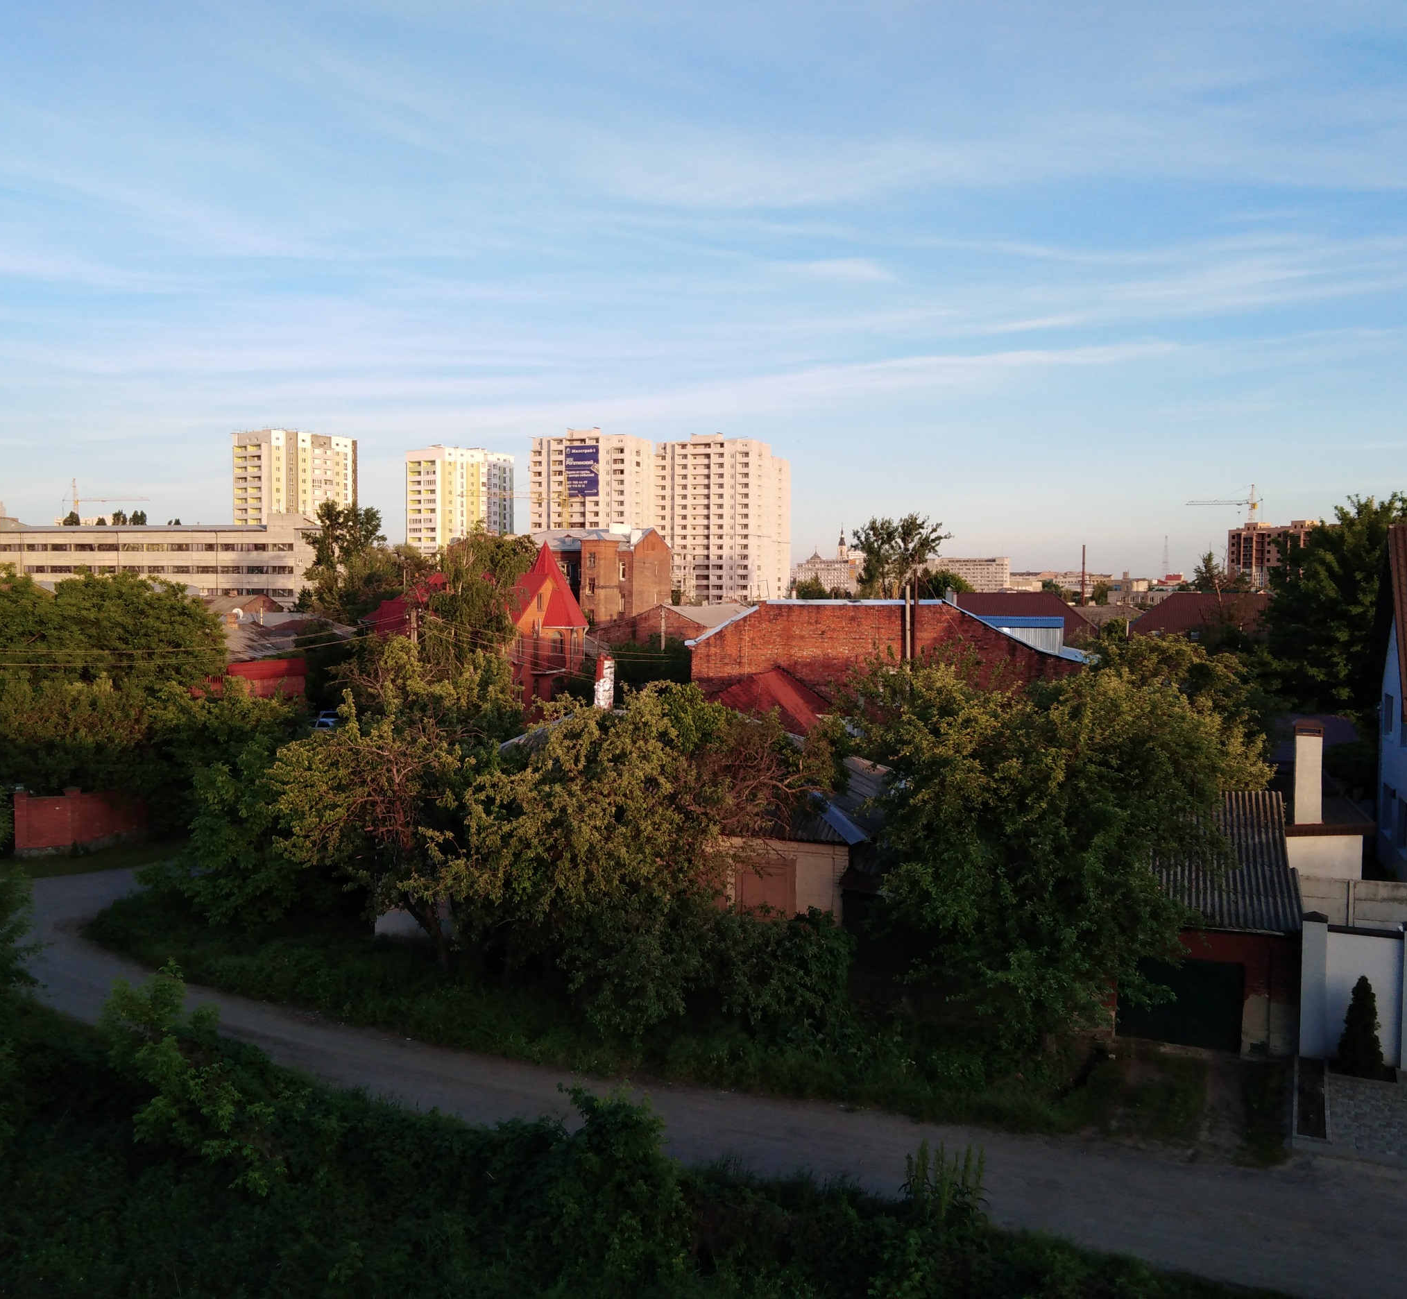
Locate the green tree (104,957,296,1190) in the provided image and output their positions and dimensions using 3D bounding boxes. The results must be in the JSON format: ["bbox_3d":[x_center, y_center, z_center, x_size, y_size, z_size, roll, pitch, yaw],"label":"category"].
[{"bbox_3d":[-6.930,5.908,17.838,2.400,3.230,2.200,-1,3,-20],"label":"green tree"}]

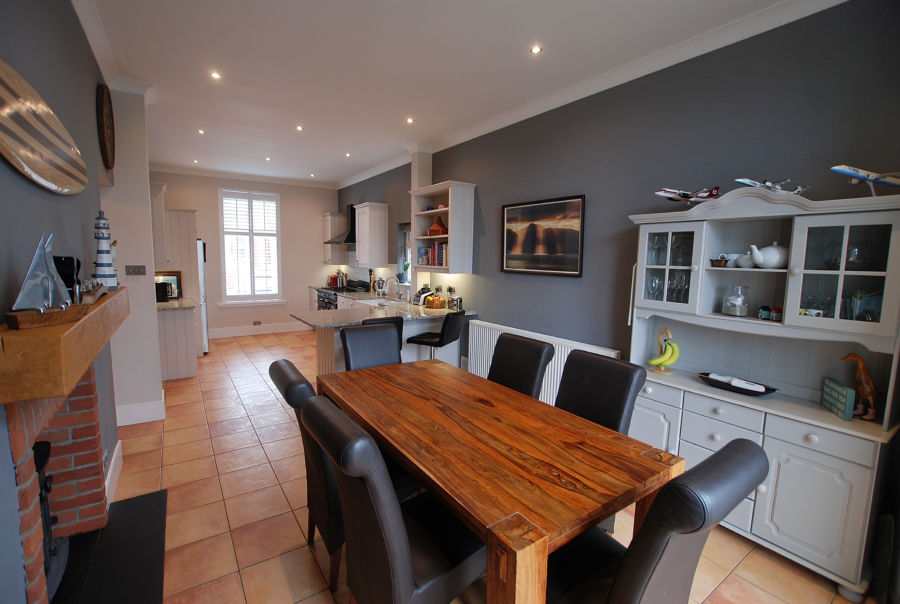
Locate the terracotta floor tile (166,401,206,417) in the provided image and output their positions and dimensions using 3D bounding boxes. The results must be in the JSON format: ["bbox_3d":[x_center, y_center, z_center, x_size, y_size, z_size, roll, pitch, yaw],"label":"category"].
[{"bbox_3d":[-2.735,1.114,3.876,0.335,0.010,0.335,-2,7,-36],"label":"terracotta floor tile"}]

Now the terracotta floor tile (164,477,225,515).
[{"bbox_3d":[-1.677,1.268,2.437,0.331,0.012,0.331,-4,8,-36],"label":"terracotta floor tile"}]

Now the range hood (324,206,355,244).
[{"bbox_3d":[-1.949,-1.434,7.081,0.500,0.730,1.090,-4,8,-36],"label":"range hood"}]

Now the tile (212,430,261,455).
[{"bbox_3d":[-1.787,1.171,3.144,0.326,0.010,0.326,-2,8,-36],"label":"tile"}]

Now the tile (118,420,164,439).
[{"bbox_3d":[-2.708,1.122,3.282,0.326,0.010,0.326,-2,8,-36],"label":"tile"}]

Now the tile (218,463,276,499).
[{"bbox_3d":[-1.405,1.250,2.634,0.331,0.012,0.331,-4,8,-36],"label":"tile"}]

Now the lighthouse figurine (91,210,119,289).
[{"bbox_3d":[-1.885,-0.284,2.046,0.110,0.420,0.110,-2,8,-36],"label":"lighthouse figurine"}]

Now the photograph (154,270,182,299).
[{"bbox_3d":[-4.194,-0.238,5.470,0.470,0.411,0.030,-2,2,-36],"label":"photograph"}]

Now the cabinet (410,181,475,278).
[{"bbox_3d":[-0.128,-0.896,4.740,0.355,1.045,0.900,-4,8,-36],"label":"cabinet"}]

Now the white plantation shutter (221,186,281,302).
[{"bbox_3d":[-3.698,-1.018,7.047,0.990,2.030,0.060,-2,8,-36],"label":"white plantation shutter"}]

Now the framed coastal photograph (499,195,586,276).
[{"bbox_3d":[0.919,-0.663,3.899,0.030,0.748,1.072,-2,7,-36],"label":"framed coastal photograph"}]

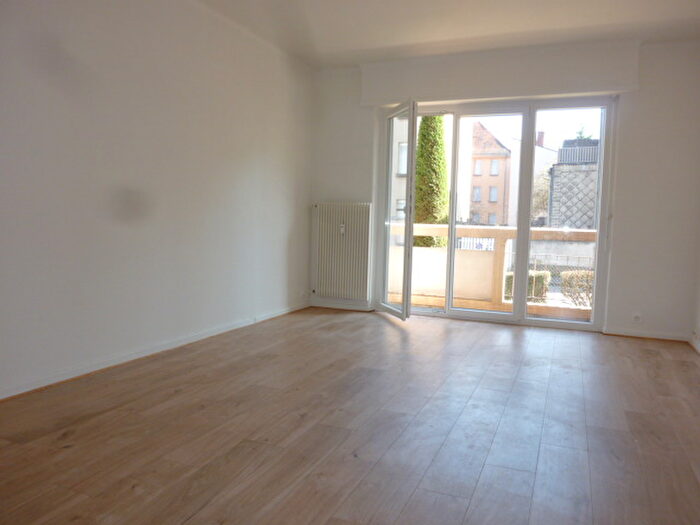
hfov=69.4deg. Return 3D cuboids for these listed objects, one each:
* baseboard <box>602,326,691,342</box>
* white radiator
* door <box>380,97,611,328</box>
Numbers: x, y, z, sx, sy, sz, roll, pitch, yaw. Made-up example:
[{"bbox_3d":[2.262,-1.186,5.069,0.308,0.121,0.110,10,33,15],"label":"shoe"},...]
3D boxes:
[{"bbox_3d":[2.537,0.621,4.346,0.632,0.069,0.017,3,5,23],"label":"baseboard"},{"bbox_3d":[-0.087,-0.117,5.378,0.653,0.996,0.103,3,5,23],"label":"white radiator"},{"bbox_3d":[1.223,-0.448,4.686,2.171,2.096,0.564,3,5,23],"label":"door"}]

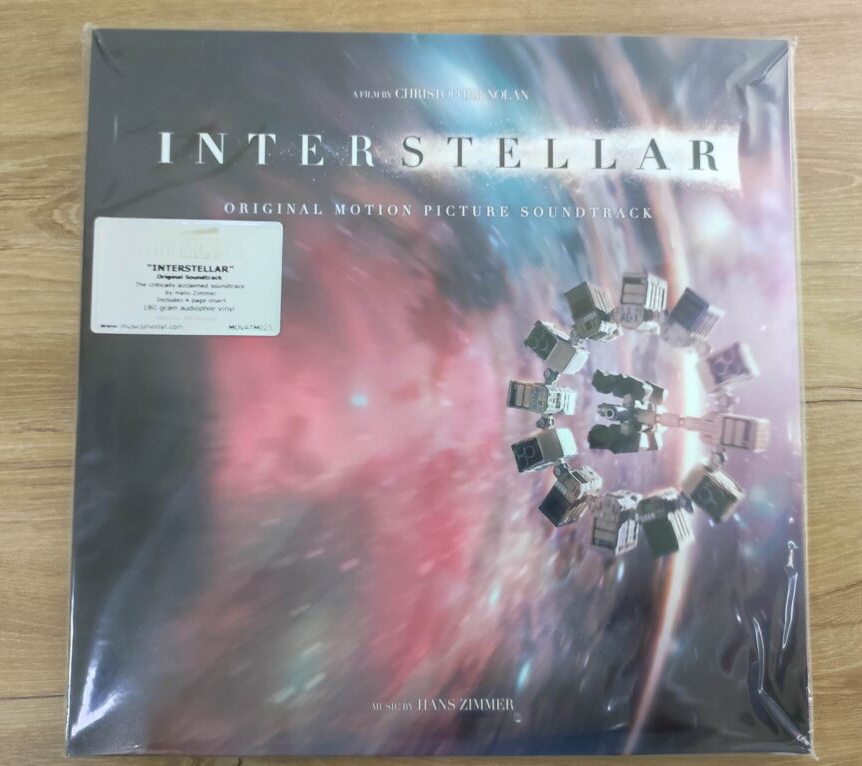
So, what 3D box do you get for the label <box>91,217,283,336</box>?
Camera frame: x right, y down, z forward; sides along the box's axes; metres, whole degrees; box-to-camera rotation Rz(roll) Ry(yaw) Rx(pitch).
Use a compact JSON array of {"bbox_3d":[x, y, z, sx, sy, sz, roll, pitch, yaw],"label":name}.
[{"bbox_3d":[-0.107,-0.046,0.324,0.083,0.001,0.051,1,86,-1],"label":"label"}]

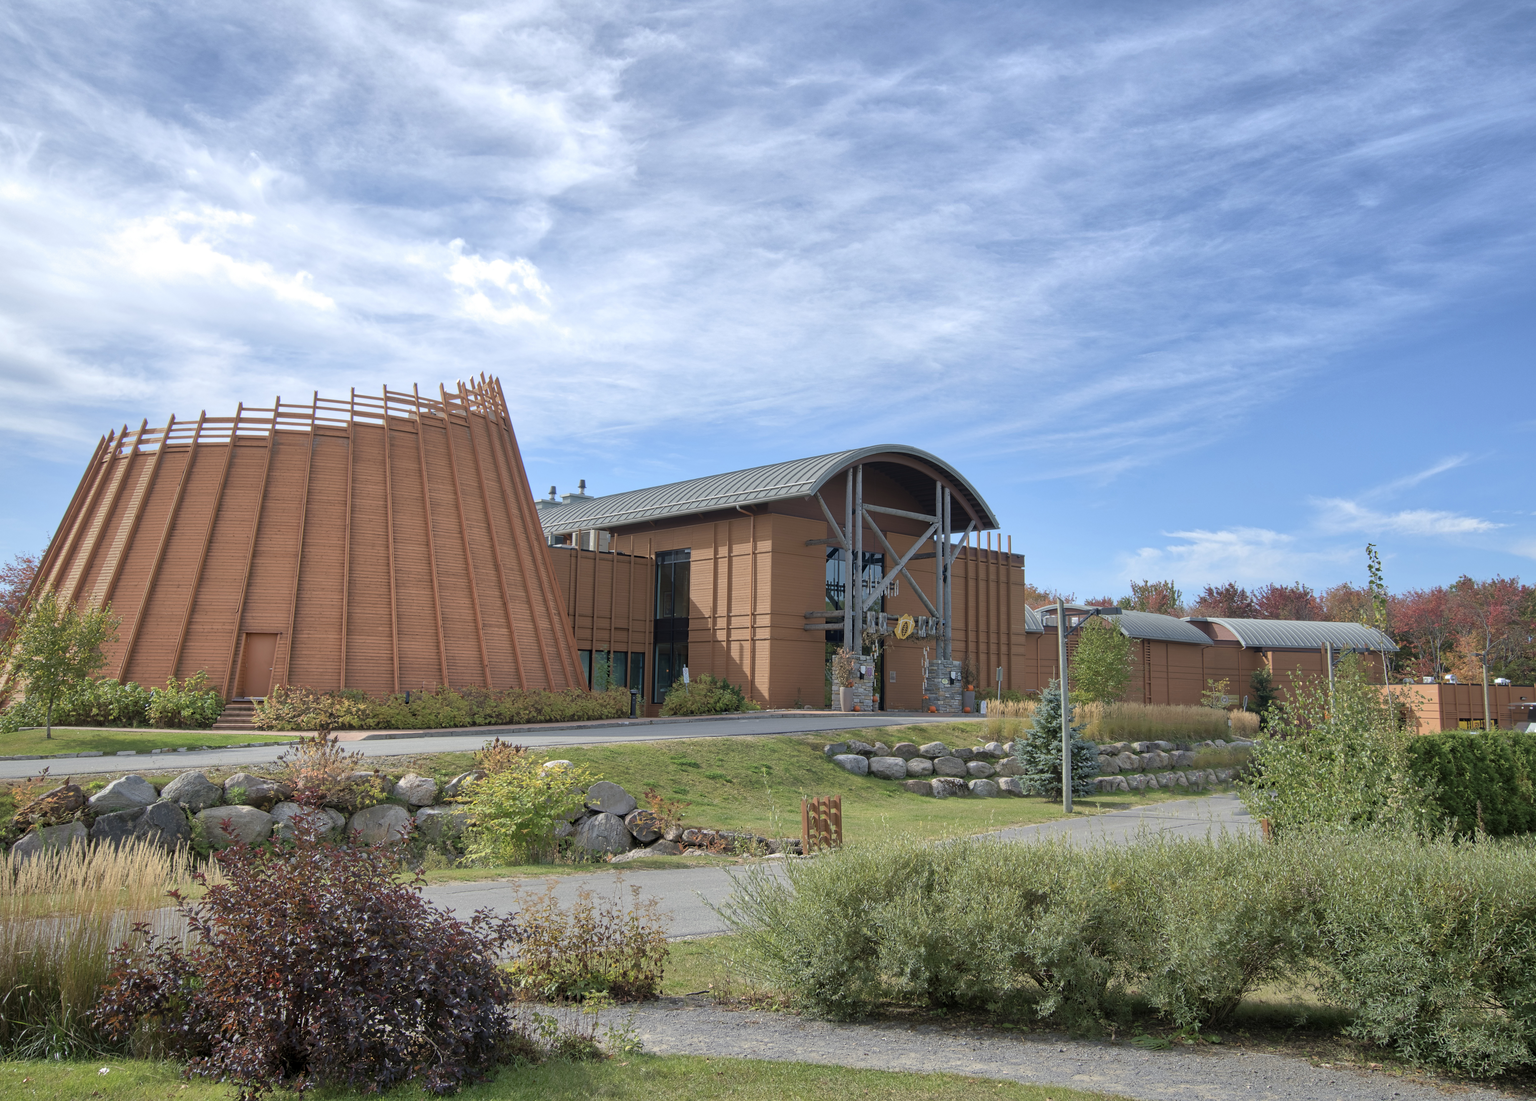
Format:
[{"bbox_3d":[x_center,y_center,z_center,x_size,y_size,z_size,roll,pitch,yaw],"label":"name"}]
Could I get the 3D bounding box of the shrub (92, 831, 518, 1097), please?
[{"bbox_3d":[-3.138,2.777,8.450,2.800,1.750,2.300,3,-7,-19],"label":"shrub"}]

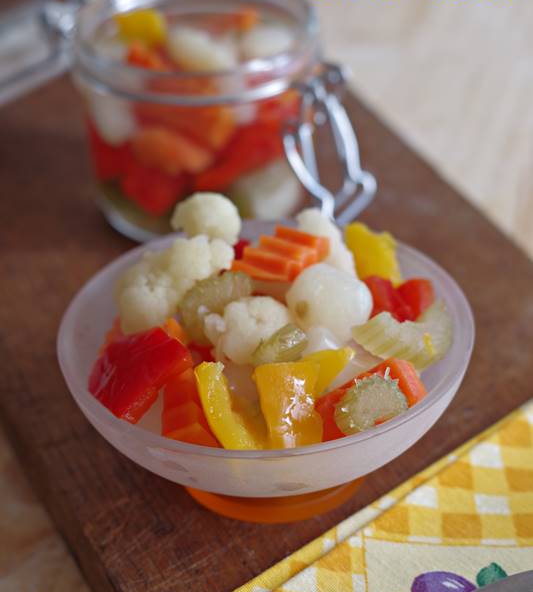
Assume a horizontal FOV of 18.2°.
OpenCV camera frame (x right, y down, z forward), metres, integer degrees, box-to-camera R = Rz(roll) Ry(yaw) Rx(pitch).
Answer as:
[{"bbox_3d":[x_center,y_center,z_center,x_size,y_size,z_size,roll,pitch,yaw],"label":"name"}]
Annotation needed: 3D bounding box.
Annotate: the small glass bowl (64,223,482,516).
[{"bbox_3d":[0.000,0.032,0.548,0.133,0.056,0.133,-1,34,1],"label":"small glass bowl"}]

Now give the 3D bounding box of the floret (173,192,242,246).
[{"bbox_3d":[-0.021,-0.024,0.559,0.024,0.022,0.024,-1,33,0],"label":"floret"}]

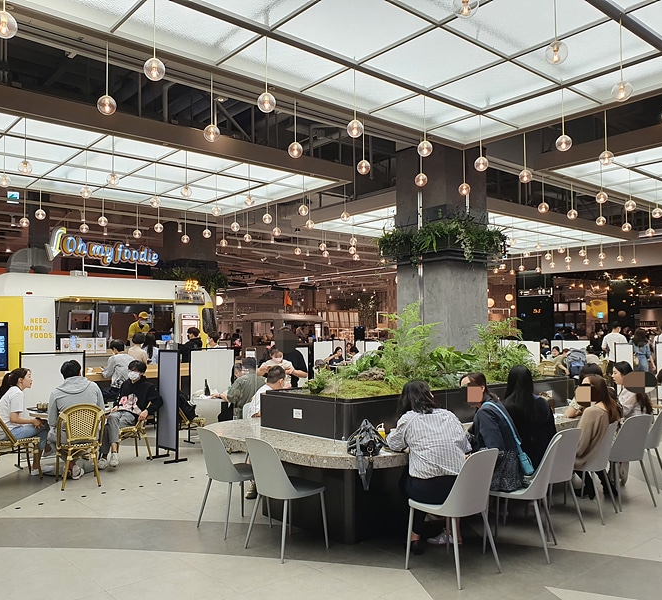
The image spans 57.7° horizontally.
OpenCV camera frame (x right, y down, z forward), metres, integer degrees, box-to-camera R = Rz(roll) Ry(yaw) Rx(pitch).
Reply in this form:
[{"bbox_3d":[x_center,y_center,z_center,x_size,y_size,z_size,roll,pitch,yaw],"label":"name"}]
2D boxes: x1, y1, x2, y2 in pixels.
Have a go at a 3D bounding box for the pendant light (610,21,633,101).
[{"bbox_3d":[1.423,-1.175,2.942,0.100,0.416,0.100,2,-4,-40],"label":"pendant light"}]

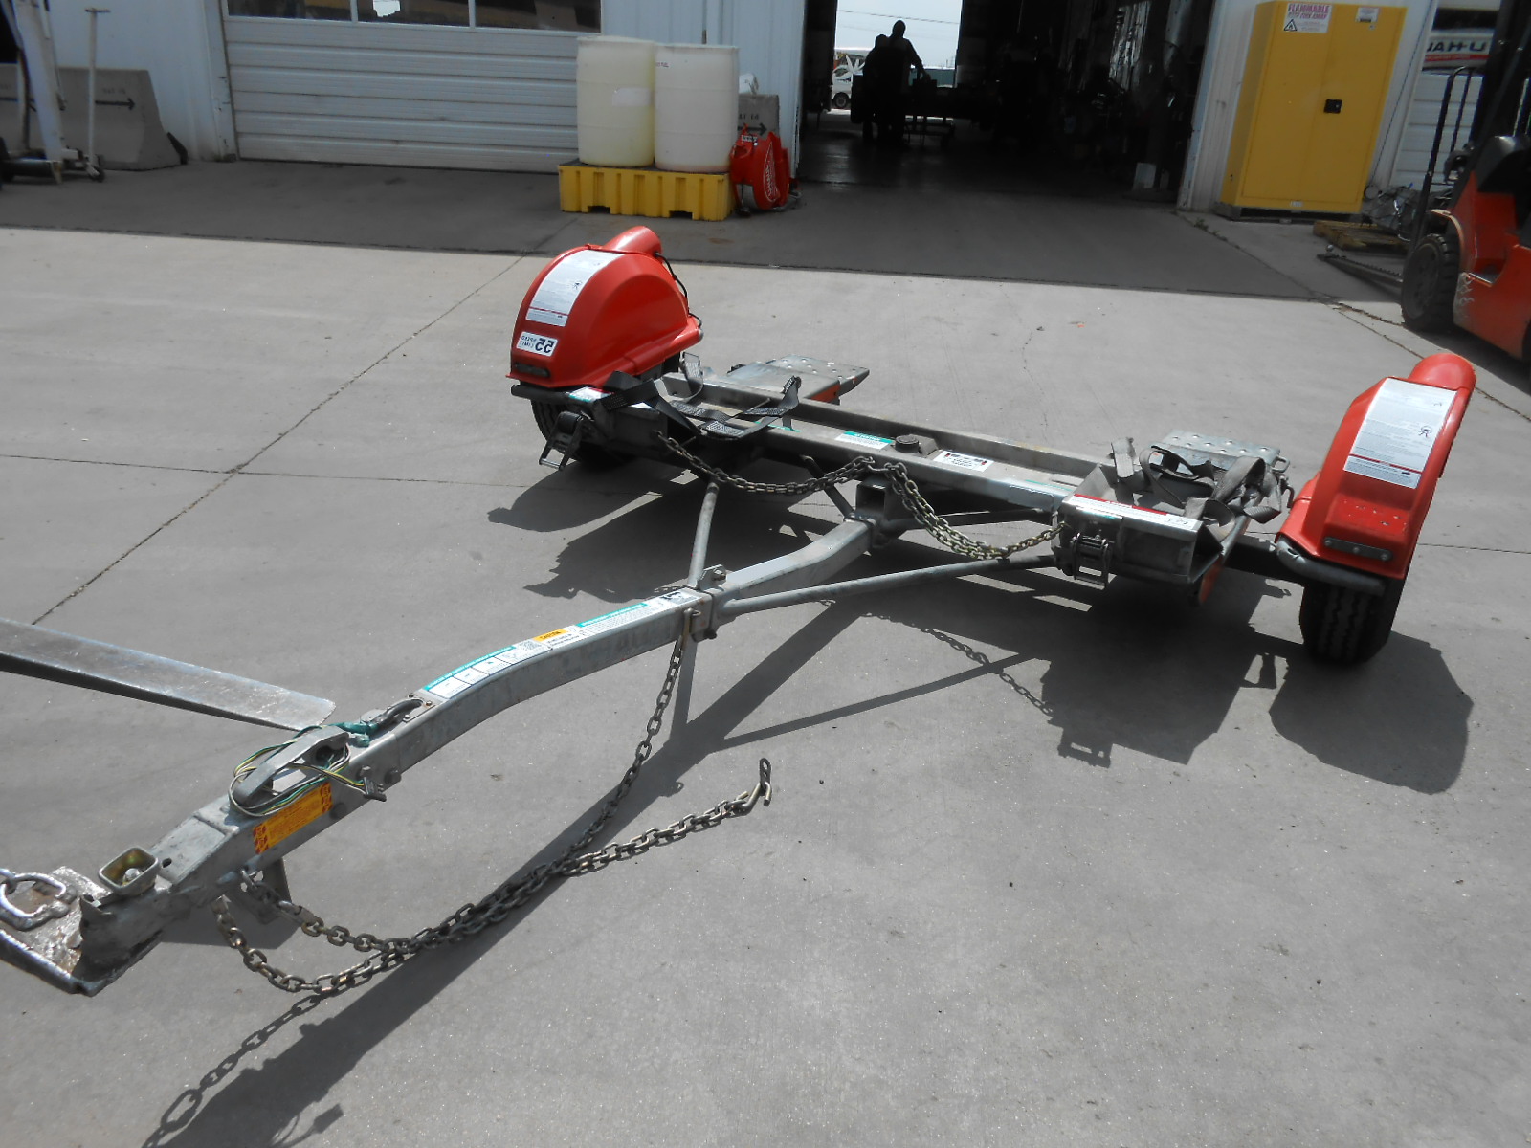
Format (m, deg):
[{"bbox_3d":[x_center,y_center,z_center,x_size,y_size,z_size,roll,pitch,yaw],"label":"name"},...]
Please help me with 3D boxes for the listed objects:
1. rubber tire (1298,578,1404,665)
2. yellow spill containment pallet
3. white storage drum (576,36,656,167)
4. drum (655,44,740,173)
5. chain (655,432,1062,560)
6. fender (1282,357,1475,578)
[{"bbox_3d":[1.482,-0.085,2.788,0.200,0.620,0.620,16,29,26],"label":"rubber tire"},{"bbox_3d":[-0.870,-2.947,8.779,1.270,0.330,0.680,5,26,4],"label":"yellow spill containment pallet"},{"bbox_3d":[-1.115,-3.551,8.650,0.600,0.870,0.600,5,26,4],"label":"white storage drum"},{"bbox_3d":[-0.512,-3.481,8.557,0.600,0.870,0.600,5,26,4],"label":"drum"},{"bbox_3d":[0.207,-0.205,2.754,1.020,0.170,0.120,16,29,26],"label":"chain"},{"bbox_3d":[1.464,-0.319,2.708,0.270,0.380,0.700,16,29,26],"label":"fender"}]

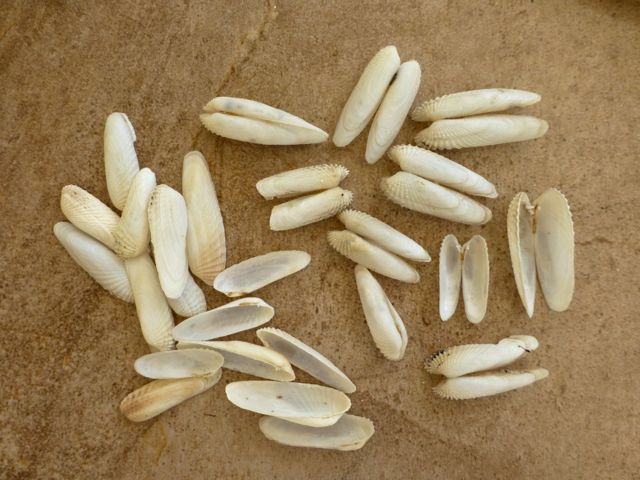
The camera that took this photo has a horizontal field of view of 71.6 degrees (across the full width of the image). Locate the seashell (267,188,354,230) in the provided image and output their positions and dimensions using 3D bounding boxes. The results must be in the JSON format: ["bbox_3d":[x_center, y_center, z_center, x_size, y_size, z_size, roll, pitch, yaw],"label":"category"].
[{"bbox_3d":[-0.006,-0.019,0.266,0.051,0.011,0.016,-17,81,-3],"label":"seashell"}]

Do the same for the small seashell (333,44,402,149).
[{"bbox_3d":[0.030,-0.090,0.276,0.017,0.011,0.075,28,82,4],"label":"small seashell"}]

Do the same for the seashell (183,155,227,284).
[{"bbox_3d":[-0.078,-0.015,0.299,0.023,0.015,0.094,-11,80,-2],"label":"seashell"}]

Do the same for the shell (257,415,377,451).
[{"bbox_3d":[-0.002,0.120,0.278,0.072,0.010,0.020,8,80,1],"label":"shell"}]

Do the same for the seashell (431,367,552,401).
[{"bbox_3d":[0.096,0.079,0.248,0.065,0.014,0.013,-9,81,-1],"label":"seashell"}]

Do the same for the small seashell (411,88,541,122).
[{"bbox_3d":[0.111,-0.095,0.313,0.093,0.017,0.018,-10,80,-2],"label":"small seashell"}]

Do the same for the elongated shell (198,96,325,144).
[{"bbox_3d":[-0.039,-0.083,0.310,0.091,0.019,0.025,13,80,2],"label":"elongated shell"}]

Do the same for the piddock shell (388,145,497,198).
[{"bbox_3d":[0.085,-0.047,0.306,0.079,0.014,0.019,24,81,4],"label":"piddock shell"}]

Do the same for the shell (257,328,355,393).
[{"bbox_3d":[-0.008,0.068,0.250,0.063,0.011,0.014,30,82,5],"label":"shell"}]

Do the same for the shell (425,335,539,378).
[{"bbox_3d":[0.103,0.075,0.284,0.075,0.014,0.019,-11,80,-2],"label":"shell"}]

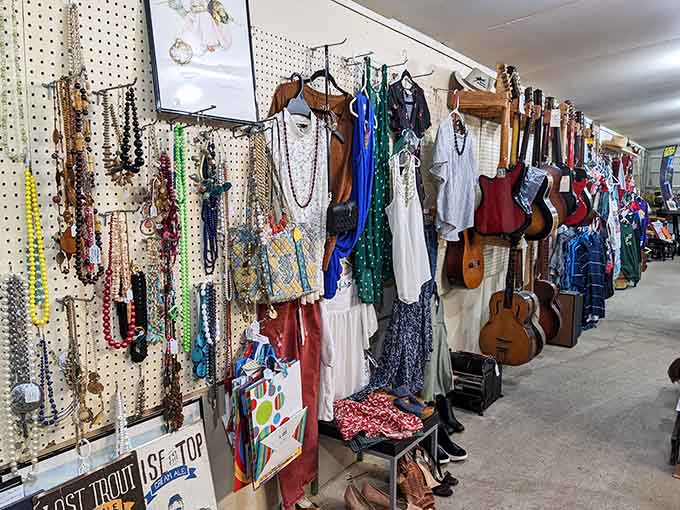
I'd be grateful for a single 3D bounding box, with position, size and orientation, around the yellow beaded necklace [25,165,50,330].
[{"bbox_3d":[-0.683,-0.019,1.198,0.024,0.363,0.046,4,8,34],"label":"yellow beaded necklace"}]

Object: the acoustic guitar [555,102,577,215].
[{"bbox_3d":[1.819,-0.784,4.349,0.360,0.933,0.090,5,9,42],"label":"acoustic guitar"}]

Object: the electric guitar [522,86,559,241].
[{"bbox_3d":[1.233,-0.583,3.475,0.400,0.974,0.115,7,9,40],"label":"electric guitar"}]

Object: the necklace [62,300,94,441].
[{"bbox_3d":[-0.641,0.280,1.295,0.040,0.368,0.055,4,8,34],"label":"necklace"}]

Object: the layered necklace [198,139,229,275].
[{"bbox_3d":[-0.385,-0.147,1.613,0.050,0.412,0.085,4,8,34],"label":"layered necklace"}]

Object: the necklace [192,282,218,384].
[{"bbox_3d":[-0.416,0.235,1.627,0.045,0.320,0.070,4,8,34],"label":"necklace"}]

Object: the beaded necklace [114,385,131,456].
[{"bbox_3d":[-0.577,0.442,1.408,0.025,0.205,0.035,4,8,34],"label":"beaded necklace"}]

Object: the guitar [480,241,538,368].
[{"bbox_3d":[1.085,0.212,3.329,0.115,0.990,0.390,-4,9,-41],"label":"guitar"}]

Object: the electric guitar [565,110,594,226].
[{"bbox_3d":[2.088,-0.753,4.658,0.335,1.003,0.060,5,9,42],"label":"electric guitar"}]

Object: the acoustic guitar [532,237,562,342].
[{"bbox_3d":[1.537,0.160,3.971,0.110,0.970,0.380,-7,9,-43],"label":"acoustic guitar"}]

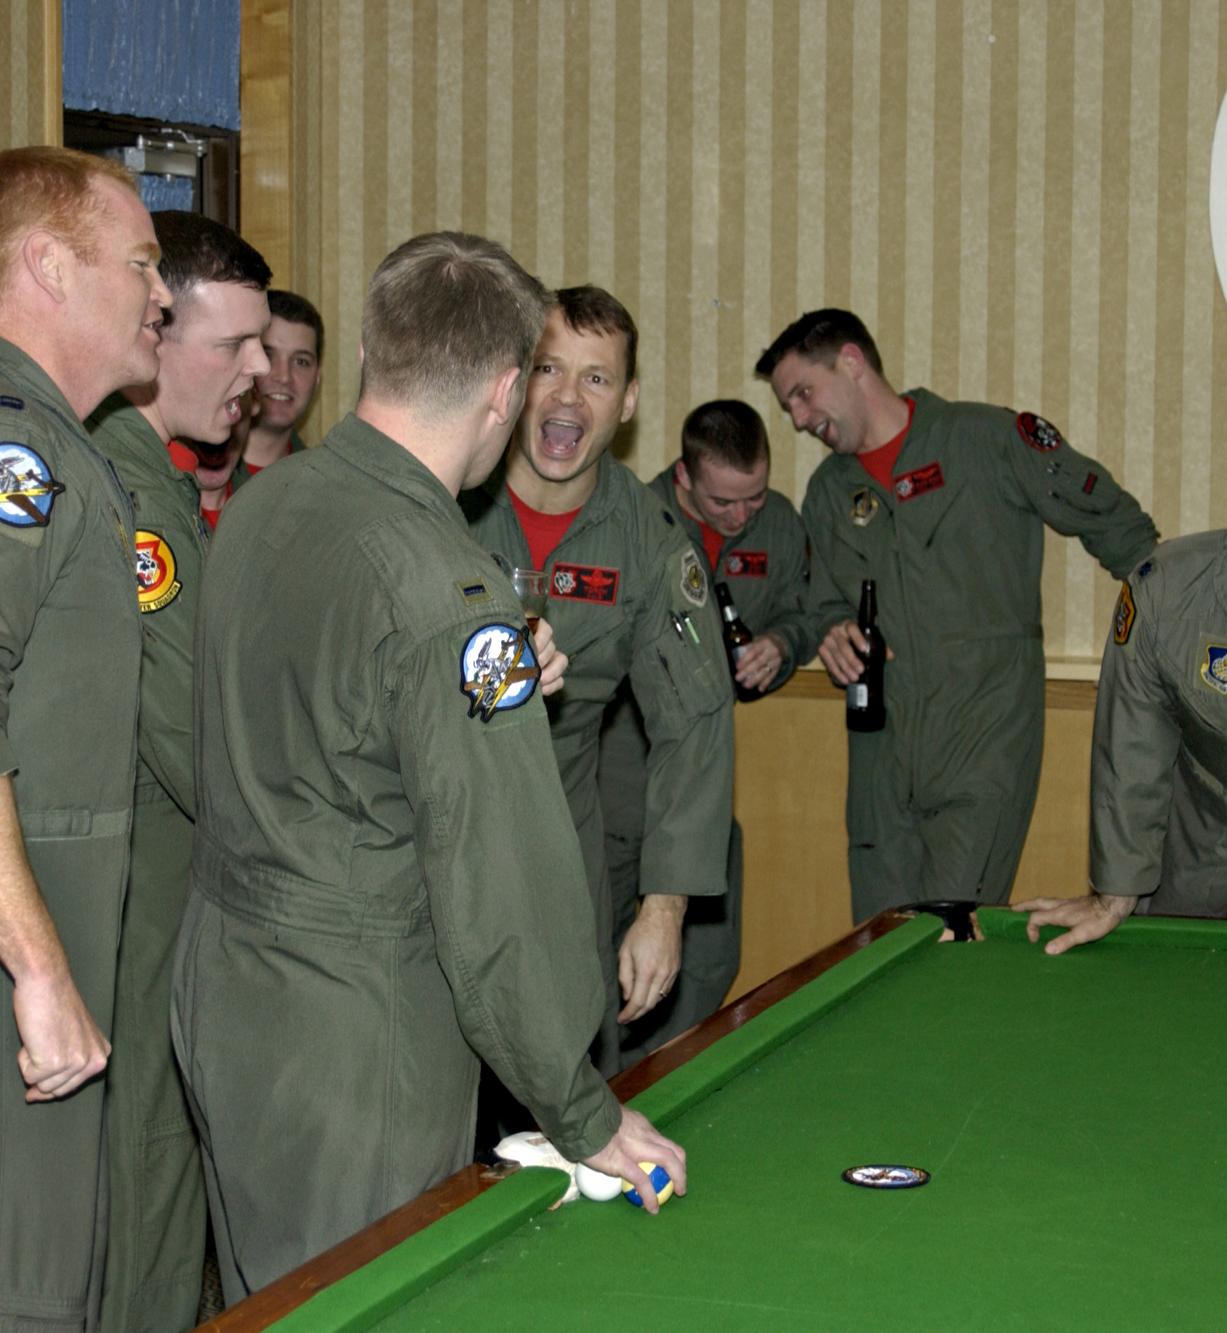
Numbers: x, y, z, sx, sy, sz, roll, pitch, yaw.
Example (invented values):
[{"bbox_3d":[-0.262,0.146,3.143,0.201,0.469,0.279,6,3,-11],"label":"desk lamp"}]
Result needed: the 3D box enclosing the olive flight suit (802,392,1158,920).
[{"bbox_3d":[0.668,0.288,5.881,0.620,1.580,0.440,2,4,25],"label":"olive flight suit"}]

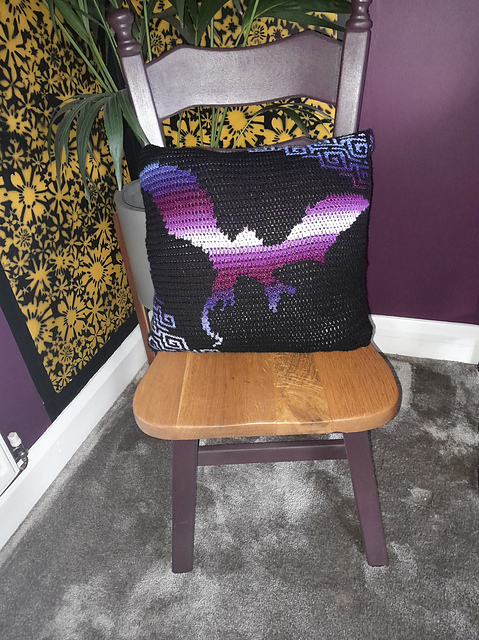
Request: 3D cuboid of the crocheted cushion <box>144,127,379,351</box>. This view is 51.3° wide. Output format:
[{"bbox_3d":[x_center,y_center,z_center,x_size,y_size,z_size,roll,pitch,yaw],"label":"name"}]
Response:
[{"bbox_3d":[0.032,-0.133,0.930,0.425,0.400,0.135,-1,12,6],"label":"crocheted cushion"}]

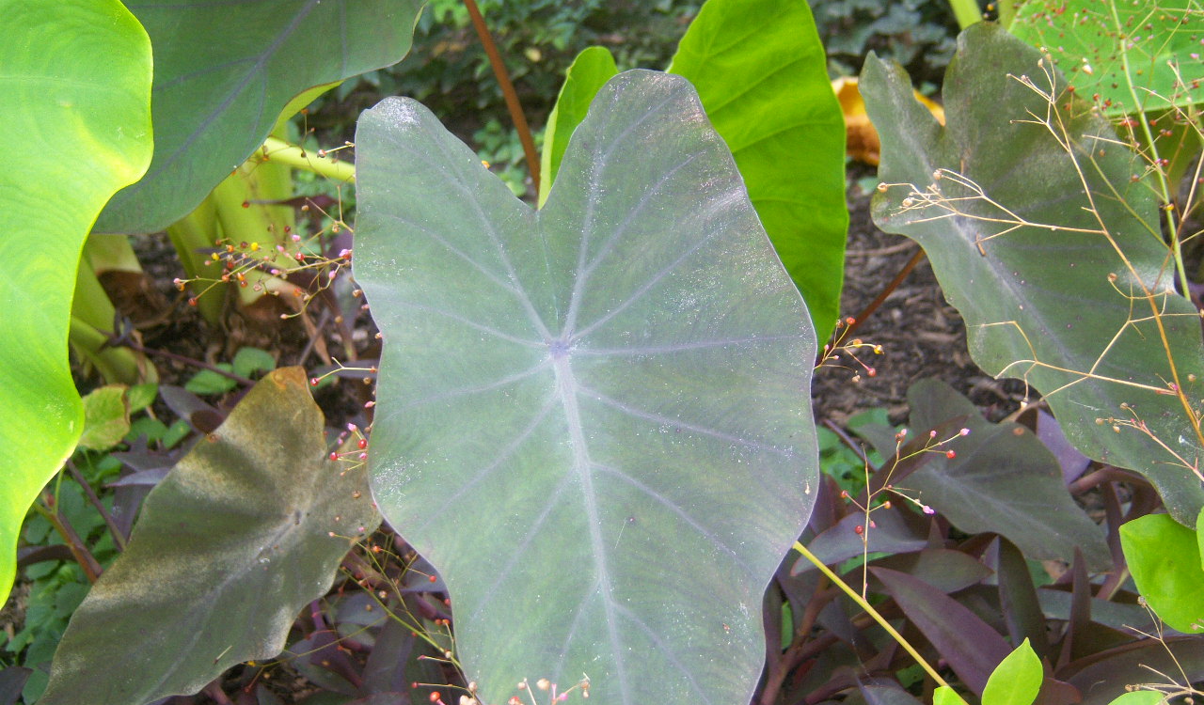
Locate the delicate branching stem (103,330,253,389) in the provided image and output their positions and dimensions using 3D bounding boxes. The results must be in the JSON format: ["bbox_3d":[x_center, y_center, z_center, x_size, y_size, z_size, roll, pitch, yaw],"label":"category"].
[{"bbox_3d":[-0.448,0.005,1.325,0.203,0.022,0.022,17,30,20],"label":"delicate branching stem"}]

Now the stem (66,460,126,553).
[{"bbox_3d":[-0.435,0.131,1.075,0.012,0.012,0.110,-22,55,-37],"label":"stem"}]

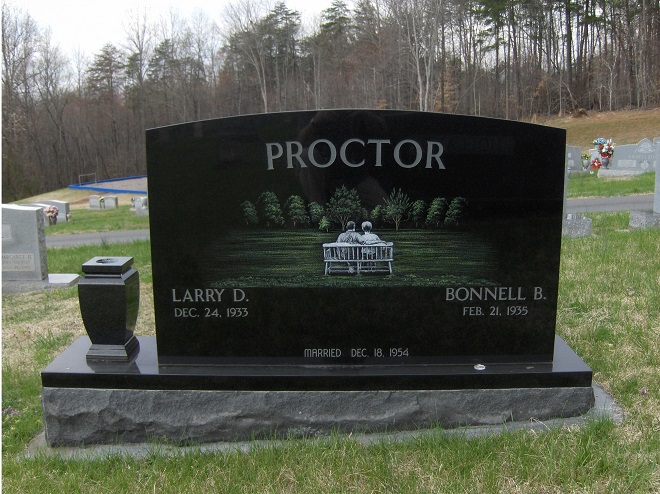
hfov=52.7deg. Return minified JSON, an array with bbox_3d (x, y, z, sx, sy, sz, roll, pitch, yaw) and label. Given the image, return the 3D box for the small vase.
[{"bbox_3d":[-0.709,0.199,2.155,0.150,0.310,0.150,0,12,0],"label":"small vase"}]

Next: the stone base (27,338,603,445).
[{"bbox_3d":[-0.040,0.456,2.190,1.680,0.210,0.345,0,12,0],"label":"stone base"}]

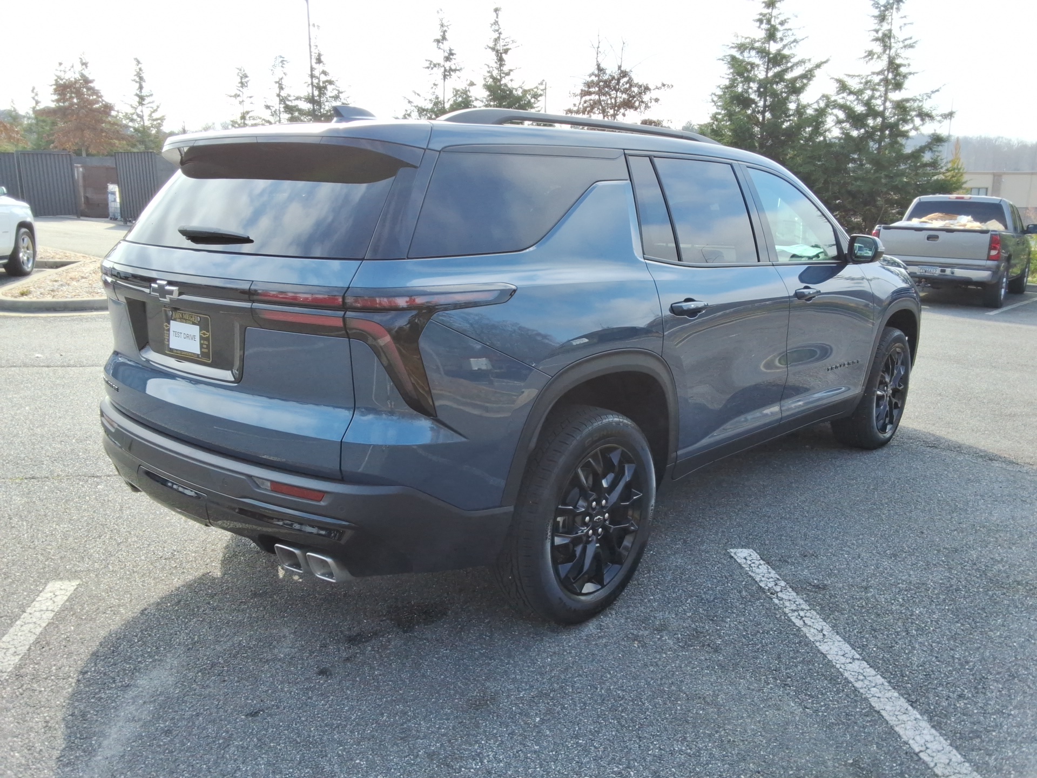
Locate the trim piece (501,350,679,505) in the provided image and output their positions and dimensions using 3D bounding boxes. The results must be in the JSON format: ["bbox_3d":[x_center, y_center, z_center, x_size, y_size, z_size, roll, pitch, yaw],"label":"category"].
[{"bbox_3d":[0.258,0.151,2.892,0.100,0.565,1.010,11,16,40],"label":"trim piece"}]

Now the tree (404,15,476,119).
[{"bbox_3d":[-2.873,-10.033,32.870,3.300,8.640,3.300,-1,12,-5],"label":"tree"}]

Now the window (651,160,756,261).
[{"bbox_3d":[0.808,-0.730,3.489,0.050,0.430,0.690,-11,1,43],"label":"window"}]

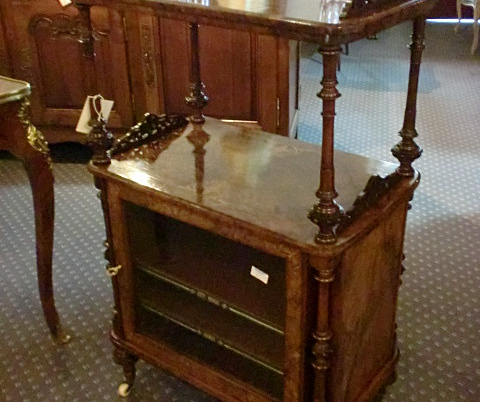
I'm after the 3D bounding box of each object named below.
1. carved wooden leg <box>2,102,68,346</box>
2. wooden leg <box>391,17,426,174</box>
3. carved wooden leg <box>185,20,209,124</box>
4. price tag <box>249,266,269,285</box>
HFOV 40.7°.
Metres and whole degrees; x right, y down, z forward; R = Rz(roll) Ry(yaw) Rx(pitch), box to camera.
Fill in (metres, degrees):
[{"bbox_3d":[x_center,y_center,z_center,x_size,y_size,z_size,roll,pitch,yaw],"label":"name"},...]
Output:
[{"bbox_3d":[-0.526,0.089,1.742,0.120,0.748,0.095,-8,29,-12],"label":"carved wooden leg"},{"bbox_3d":[0.328,-0.195,1.238,0.060,0.325,0.060,19,34,34],"label":"wooden leg"},{"bbox_3d":[-0.105,-0.346,1.550,0.060,0.325,0.060,-1,28,1],"label":"carved wooden leg"},{"bbox_3d":[0.038,0.141,1.232,0.039,0.018,0.002,31,41,26],"label":"price tag"}]

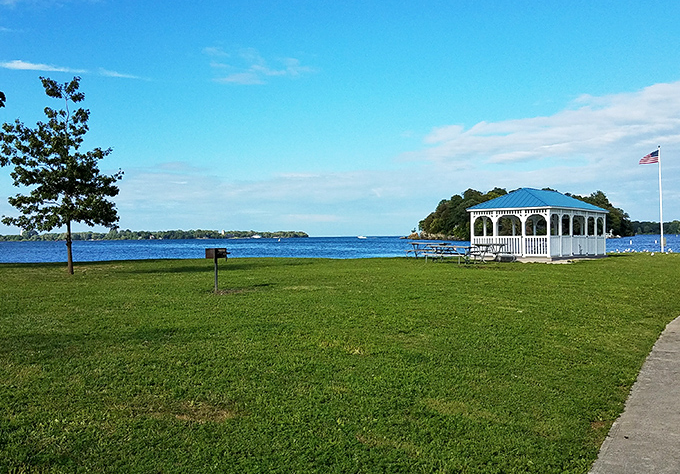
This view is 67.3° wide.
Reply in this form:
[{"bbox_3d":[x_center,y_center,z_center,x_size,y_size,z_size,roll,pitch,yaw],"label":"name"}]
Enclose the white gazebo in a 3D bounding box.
[{"bbox_3d":[10.389,-0.730,26.402,7.457,3.366,4.205,-1,0,-45],"label":"white gazebo"}]

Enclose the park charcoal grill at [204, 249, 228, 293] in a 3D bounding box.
[{"bbox_3d":[-3.127,0.849,13.100,0.460,1.100,0.430,-1,0,32],"label":"park charcoal grill"}]

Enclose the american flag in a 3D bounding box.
[{"bbox_3d":[21.803,-5.604,36.000,1.380,1.020,0.250,-1,0,14],"label":"american flag"}]

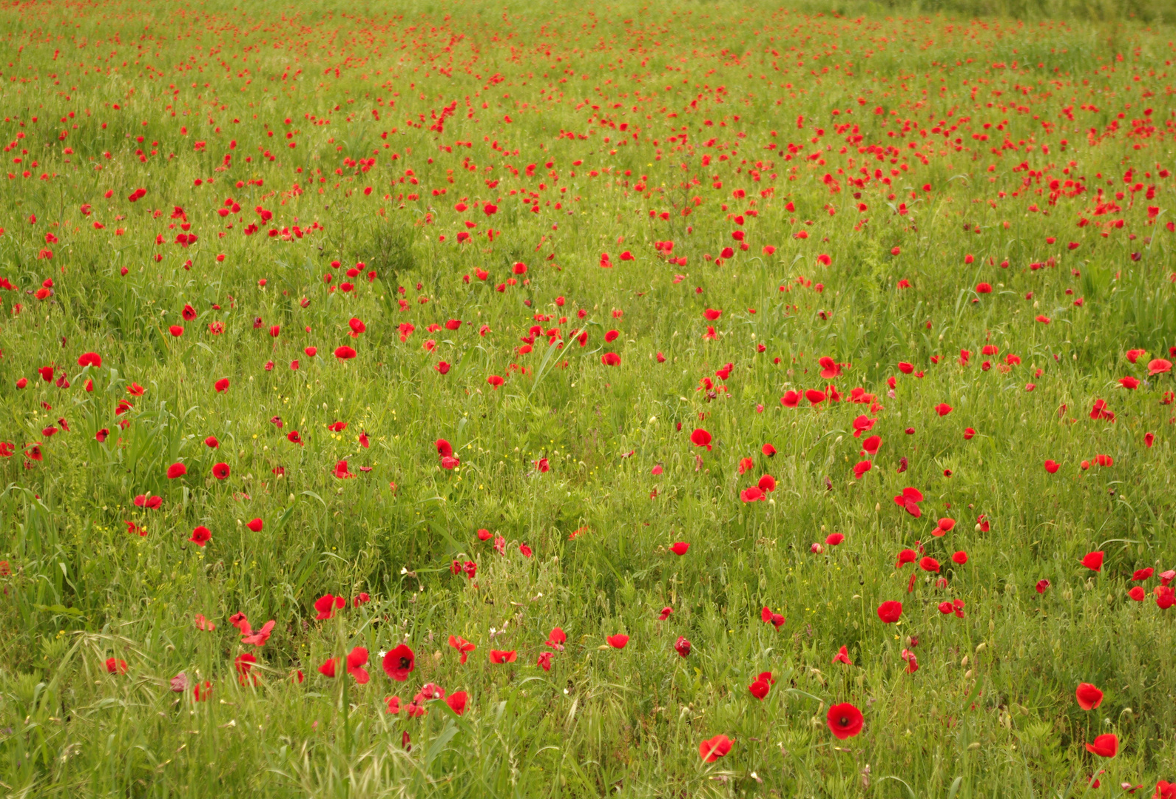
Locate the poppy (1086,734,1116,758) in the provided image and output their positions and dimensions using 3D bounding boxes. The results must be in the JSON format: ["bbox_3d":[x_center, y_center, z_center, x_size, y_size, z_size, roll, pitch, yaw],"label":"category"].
[{"bbox_3d":[0.843,0.568,4.497,0.049,0.033,0.044,6,13,30],"label":"poppy"}]

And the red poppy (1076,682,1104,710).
[{"bbox_3d":[0.899,0.530,4.900,0.051,0.048,0.050,2,10,11],"label":"red poppy"}]

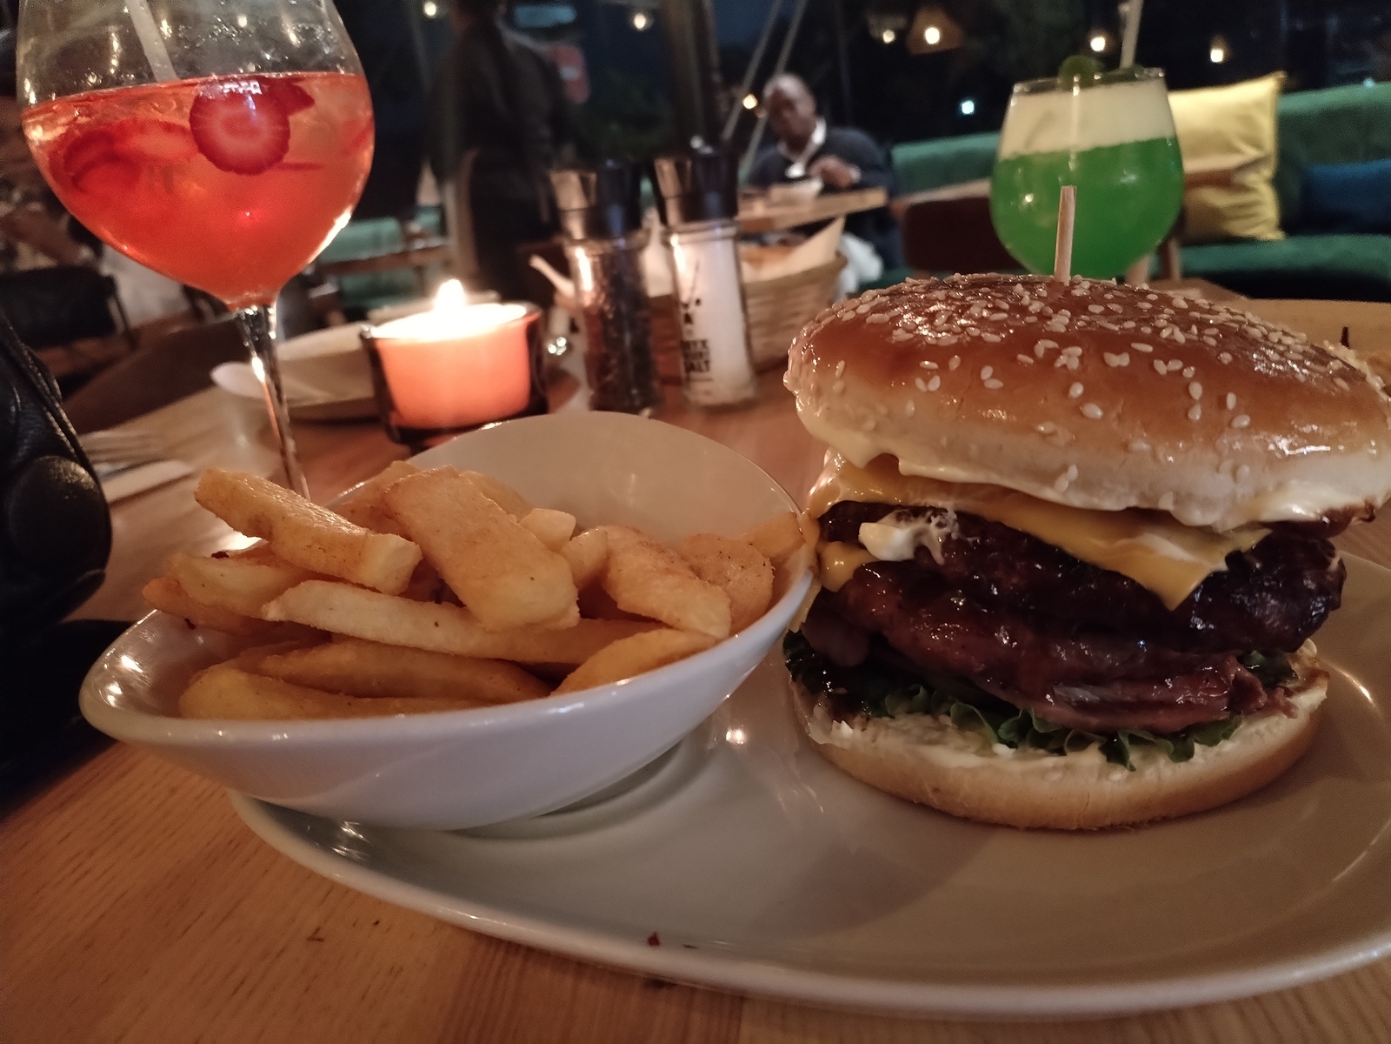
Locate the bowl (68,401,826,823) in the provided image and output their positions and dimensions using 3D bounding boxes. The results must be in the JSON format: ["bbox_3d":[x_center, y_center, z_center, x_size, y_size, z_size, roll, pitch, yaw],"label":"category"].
[{"bbox_3d":[-0.050,0.022,0.260,0.153,0.060,0.157,-7,20,0],"label":"bowl"}]

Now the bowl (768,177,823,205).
[{"bbox_3d":[0.258,-0.852,2.700,0.143,0.052,0.143,-7,20,0],"label":"bowl"}]

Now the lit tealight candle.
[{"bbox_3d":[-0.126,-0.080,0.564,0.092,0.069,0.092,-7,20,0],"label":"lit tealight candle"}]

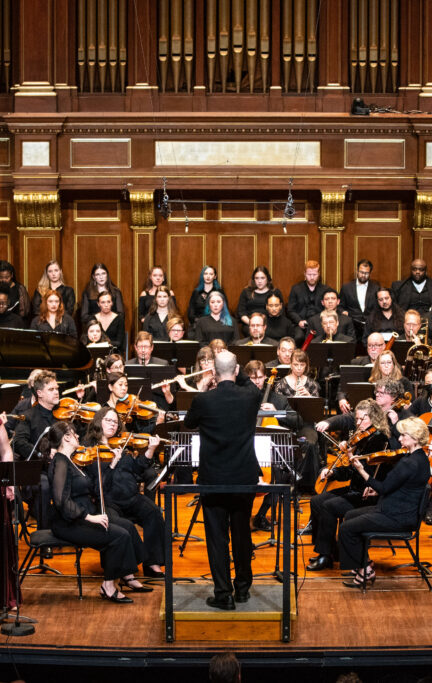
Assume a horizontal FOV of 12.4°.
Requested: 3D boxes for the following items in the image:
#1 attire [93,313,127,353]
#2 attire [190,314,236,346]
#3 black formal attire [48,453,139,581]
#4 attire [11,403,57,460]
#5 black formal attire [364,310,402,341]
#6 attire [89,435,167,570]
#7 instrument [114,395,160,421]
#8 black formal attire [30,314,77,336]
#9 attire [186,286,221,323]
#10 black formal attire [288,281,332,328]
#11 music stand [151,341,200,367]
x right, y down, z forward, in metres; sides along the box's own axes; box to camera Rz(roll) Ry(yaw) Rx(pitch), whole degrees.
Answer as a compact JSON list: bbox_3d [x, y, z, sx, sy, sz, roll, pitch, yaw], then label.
[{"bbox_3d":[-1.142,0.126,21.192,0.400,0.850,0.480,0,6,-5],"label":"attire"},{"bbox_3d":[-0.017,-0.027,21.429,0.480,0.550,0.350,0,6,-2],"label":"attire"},{"bbox_3d":[-0.938,1.340,15.250,0.670,0.980,0.480,2,5,15],"label":"black formal attire"},{"bbox_3d":[-1.370,0.881,16.100,0.560,0.850,0.480,4,6,37],"label":"attire"},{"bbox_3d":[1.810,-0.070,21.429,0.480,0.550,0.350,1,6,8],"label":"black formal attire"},{"bbox_3d":[-0.727,1.294,16.000,0.660,1.070,0.480,3,7,30],"label":"attire"},{"bbox_3d":[-0.615,0.610,18.000,0.600,0.210,0.100,15,-29,3],"label":"instrument"},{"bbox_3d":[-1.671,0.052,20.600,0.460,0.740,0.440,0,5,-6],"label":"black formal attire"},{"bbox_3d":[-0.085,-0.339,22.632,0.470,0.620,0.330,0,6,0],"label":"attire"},{"bbox_3d":[1.017,-0.270,21.200,0.500,0.750,0.340,0,5,2],"label":"black formal attire"},{"bbox_3d":[-0.405,0.537,20.404,0.500,1.080,0.450,0,6,0],"label":"music stand"}]

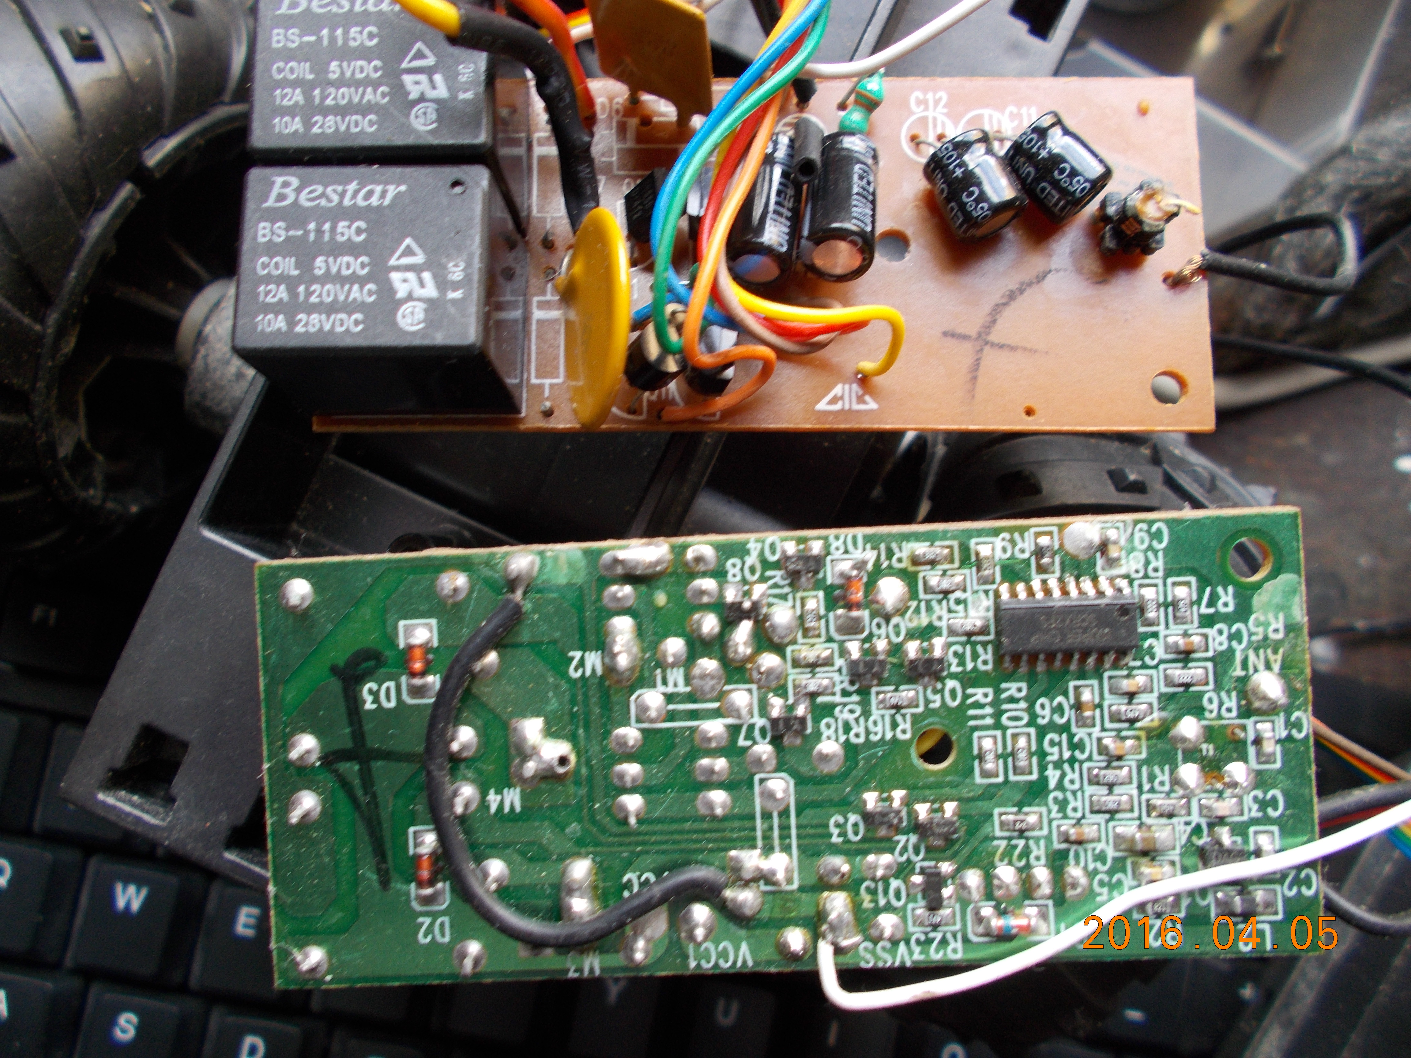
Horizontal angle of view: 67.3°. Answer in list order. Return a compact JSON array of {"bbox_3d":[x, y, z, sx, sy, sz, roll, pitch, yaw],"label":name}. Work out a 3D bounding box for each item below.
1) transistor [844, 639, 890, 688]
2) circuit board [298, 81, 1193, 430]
[{"bbox_3d":[0.012,0.010,0.078,0.003,0.001,0.003,-3,90,2],"label":"transistor"},{"bbox_3d":[0.005,-0.025,0.095,0.078,0.002,0.032,0,82,1],"label":"circuit board"}]

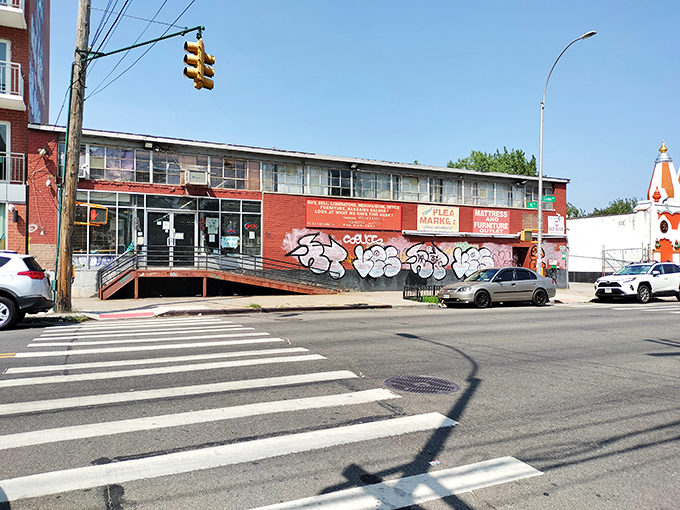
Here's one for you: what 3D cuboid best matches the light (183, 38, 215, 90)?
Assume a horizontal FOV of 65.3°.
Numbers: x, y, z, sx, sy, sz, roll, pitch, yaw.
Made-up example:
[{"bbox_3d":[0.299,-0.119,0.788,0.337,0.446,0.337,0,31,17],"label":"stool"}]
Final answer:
[{"bbox_3d":[-3.772,-5.092,14.200,0.780,1.250,0.370,1,-1,-26],"label":"light"}]

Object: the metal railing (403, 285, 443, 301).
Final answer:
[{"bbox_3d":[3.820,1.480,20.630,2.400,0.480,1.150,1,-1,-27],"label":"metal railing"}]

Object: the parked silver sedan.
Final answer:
[{"bbox_3d":[5.732,1.134,19.330,4.440,1.410,1.730,1,-1,-25],"label":"parked silver sedan"}]

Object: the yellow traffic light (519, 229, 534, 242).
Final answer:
[{"bbox_3d":[7.647,-0.765,21.700,0.480,0.460,0.230,1,-1,-27],"label":"yellow traffic light"}]

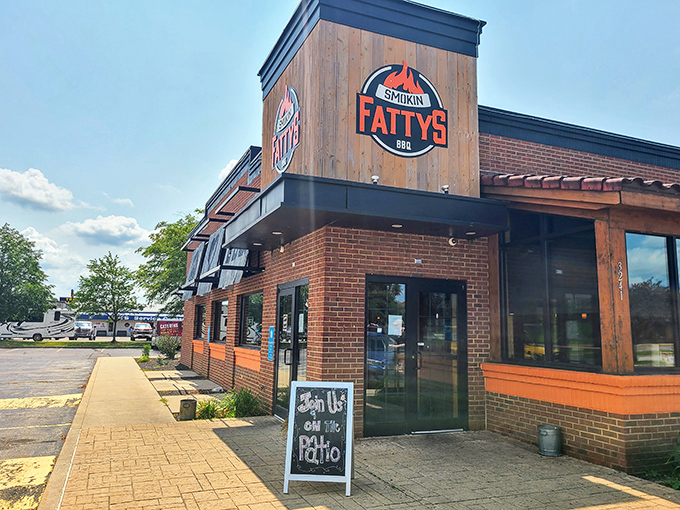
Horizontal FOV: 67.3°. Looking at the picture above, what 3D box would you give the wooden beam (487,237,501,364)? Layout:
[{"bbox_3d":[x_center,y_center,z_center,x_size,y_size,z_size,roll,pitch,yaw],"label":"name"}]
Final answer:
[{"bbox_3d":[2.498,0.590,7.945,0.212,2.086,0.263,4,-9,-23],"label":"wooden beam"}]

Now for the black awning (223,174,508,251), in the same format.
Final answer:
[{"bbox_3d":[0.158,-0.410,8.218,3.353,0.409,3.676,4,-9,-23],"label":"black awning"}]

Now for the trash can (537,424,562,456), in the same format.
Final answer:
[{"bbox_3d":[2.613,2.284,6.384,0.278,0.364,0.278,1,-8,0],"label":"trash can"}]

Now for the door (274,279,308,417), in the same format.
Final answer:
[{"bbox_3d":[-0.749,1.531,8.145,0.101,2.197,1.656,4,-9,-23],"label":"door"}]

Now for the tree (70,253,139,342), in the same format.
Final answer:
[{"bbox_3d":[-20.619,3.758,45.000,5.800,7.957,5.800,4,-9,-23],"label":"tree"}]

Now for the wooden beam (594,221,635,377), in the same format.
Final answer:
[{"bbox_3d":[3.294,0.465,6.138,0.263,1.848,0.232,4,-9,-23],"label":"wooden beam"}]

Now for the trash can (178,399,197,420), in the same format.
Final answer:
[{"bbox_3d":[-2.404,2.444,8.099,0.247,0.323,0.247,4,-9,-23],"label":"trash can"}]

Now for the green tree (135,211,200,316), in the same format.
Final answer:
[{"bbox_3d":[-13.200,1.686,42.000,7.000,11.349,7.000,4,-9,-23],"label":"green tree"}]

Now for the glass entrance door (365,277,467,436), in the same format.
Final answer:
[{"bbox_3d":[1.116,1.438,7.421,1.727,2.212,0.101,4,-9,-23],"label":"glass entrance door"}]

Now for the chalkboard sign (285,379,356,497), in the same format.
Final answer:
[{"bbox_3d":[-0.170,1.691,4.844,0.593,0.939,0.566,0,-8,5],"label":"chalkboard sign"}]

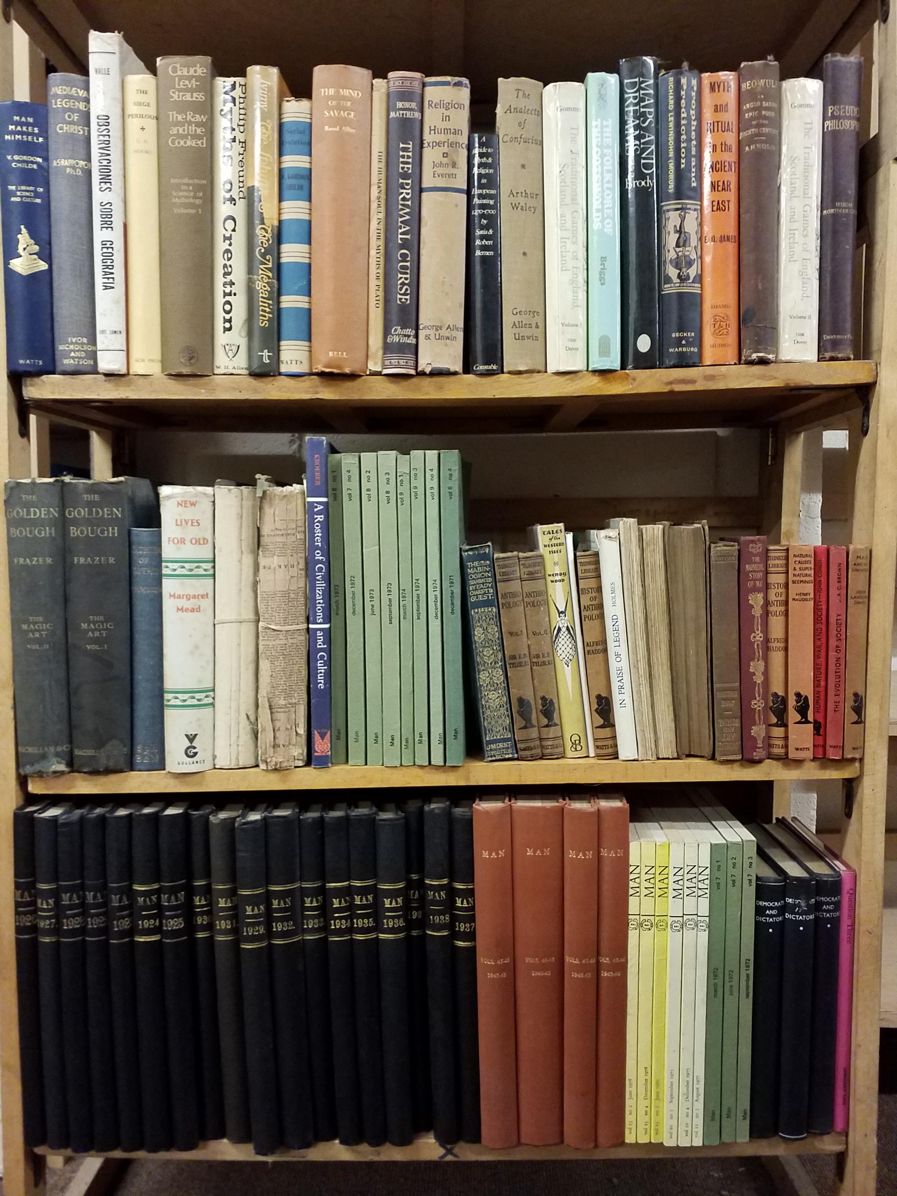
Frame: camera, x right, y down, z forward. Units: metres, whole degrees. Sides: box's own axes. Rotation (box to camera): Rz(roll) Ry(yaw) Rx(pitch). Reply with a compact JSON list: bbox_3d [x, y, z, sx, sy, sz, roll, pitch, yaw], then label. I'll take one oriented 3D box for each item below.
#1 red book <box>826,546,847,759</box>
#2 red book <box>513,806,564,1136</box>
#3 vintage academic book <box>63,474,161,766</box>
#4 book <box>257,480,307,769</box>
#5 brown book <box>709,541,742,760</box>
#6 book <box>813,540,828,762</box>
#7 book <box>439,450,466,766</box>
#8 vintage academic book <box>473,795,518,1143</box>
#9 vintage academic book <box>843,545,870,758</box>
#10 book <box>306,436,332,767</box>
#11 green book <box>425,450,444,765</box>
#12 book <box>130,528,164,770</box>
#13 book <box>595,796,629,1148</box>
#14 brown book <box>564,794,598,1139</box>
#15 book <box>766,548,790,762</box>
[{"bbox_3d":[0.304,0.040,0.785,0.013,0.167,0.108,-1,4,0],"label":"red book"},{"bbox_3d":[0.072,0.293,0.840,0.039,0.281,0.205,-1,4,0],"label":"red book"},{"bbox_3d":[-0.273,0.018,0.808,0.048,0.231,0.150,0,4,1],"label":"vintage academic book"},{"bbox_3d":[-0.130,0.019,0.803,0.037,0.222,0.145,0,4,0],"label":"book"},{"bbox_3d":[0.218,0.040,0.787,0.021,0.170,0.112,-2,4,0],"label":"brown book"},{"bbox_3d":[0.290,0.039,0.780,0.010,0.165,0.110,-1,4,1],"label":"book"},{"bbox_3d":[0.009,0.004,0.806,0.014,0.247,0.152,-1,4,5],"label":"book"},{"bbox_3d":[0.040,0.296,0.847,0.029,0.284,0.205,-1,4,1],"label":"vintage academic book"},{"bbox_3d":[0.318,0.039,0.779,0.015,0.166,0.110,0,4,1],"label":"vintage academic book"},{"bbox_3d":[-0.102,-0.001,0.819,0.015,0.258,0.178,0,4,0],"label":"book"},{"bbox_3d":[-0.009,0.004,0.809,0.010,0.246,0.163,-1,4,1],"label":"green book"},{"bbox_3d":[-0.236,0.037,0.796,0.025,0.191,0.127,0,4,0],"label":"book"},{"bbox_3d":[0.130,0.293,0.840,0.024,0.279,0.205,0,4,0],"label":"book"},{"bbox_3d":[0.107,0.295,0.846,0.026,0.284,0.205,0,4,1],"label":"brown book"},{"bbox_3d":[0.259,0.040,0.785,0.016,0.168,0.108,-1,4,0],"label":"book"}]

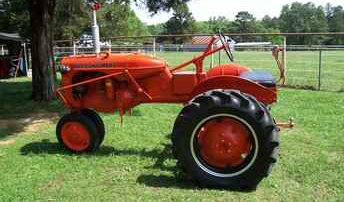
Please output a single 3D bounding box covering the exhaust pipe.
[{"bbox_3d":[-0.979,-0.934,4.405,0.095,0.663,0.090,1,10,10],"label":"exhaust pipe"}]

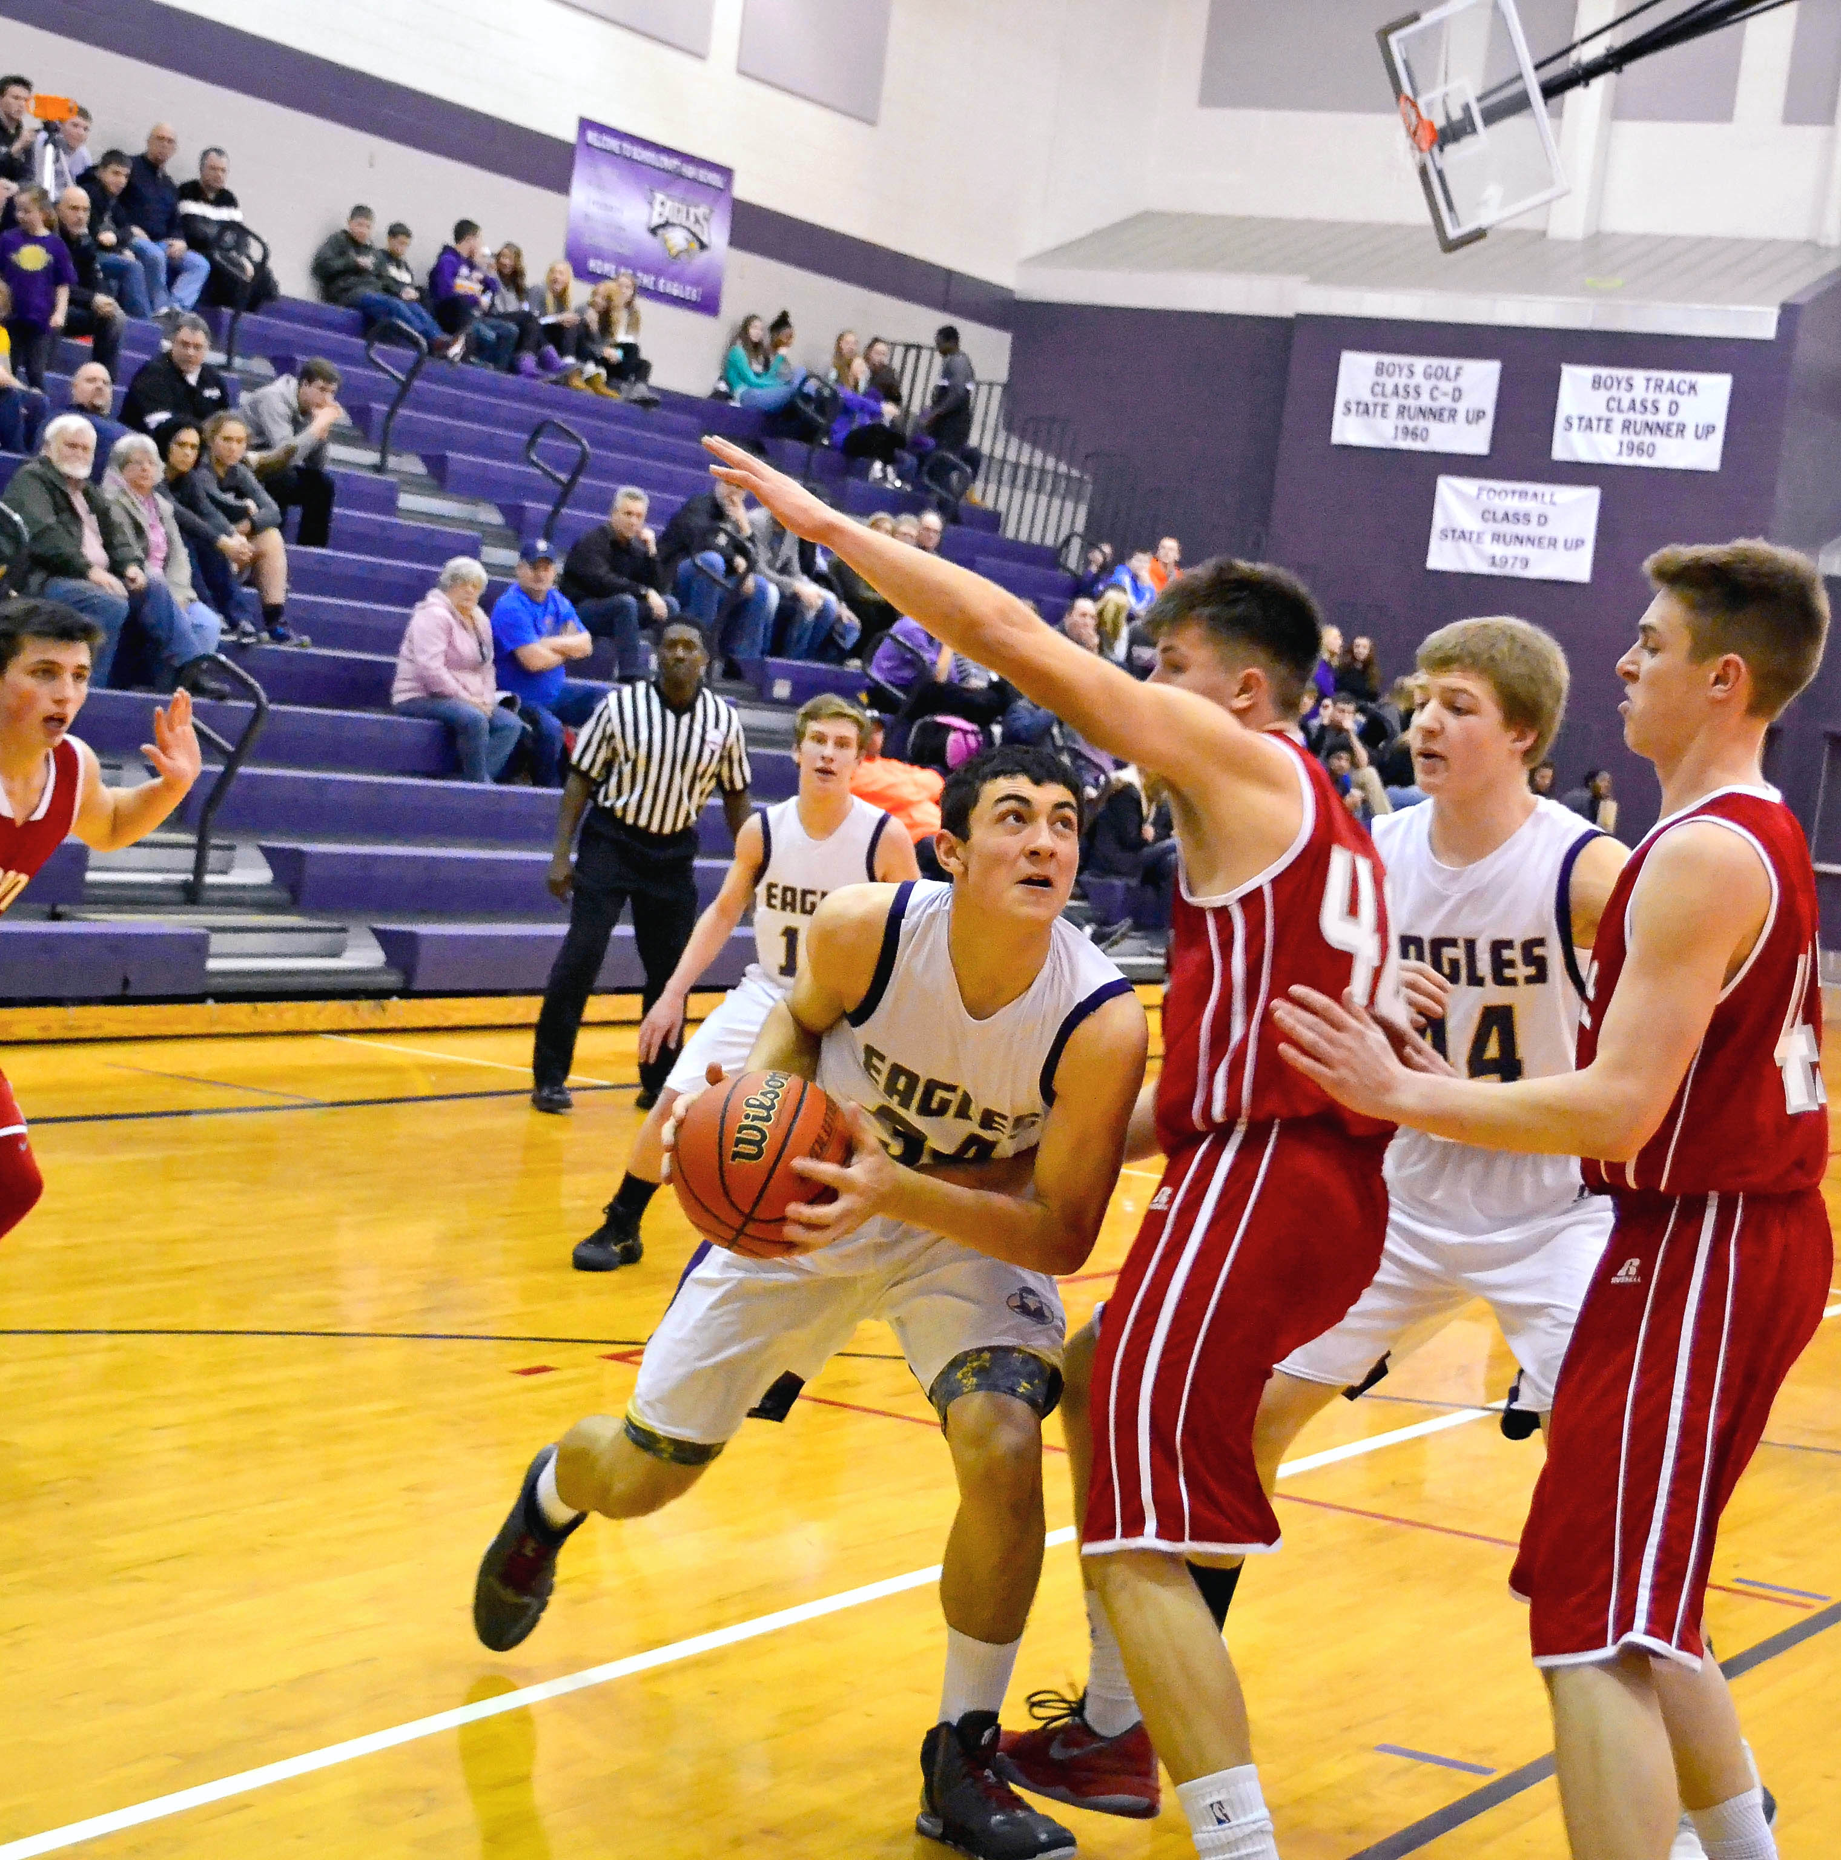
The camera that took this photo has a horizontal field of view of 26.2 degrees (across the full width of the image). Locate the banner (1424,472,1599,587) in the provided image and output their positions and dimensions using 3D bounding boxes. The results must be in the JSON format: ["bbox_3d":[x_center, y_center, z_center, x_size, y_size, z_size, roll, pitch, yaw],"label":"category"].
[{"bbox_3d":[5.199,-3.504,34.587,1.505,0.828,0.020,8,3,28],"label":"banner"}]

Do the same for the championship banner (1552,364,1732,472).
[{"bbox_3d":[6.219,-4.409,34.053,1.518,0.834,0.020,8,3,28],"label":"championship banner"}]

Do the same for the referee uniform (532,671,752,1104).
[{"bbox_3d":[-0.959,-0.126,13.850,0.630,1.560,0.380,6,3,-7],"label":"referee uniform"}]

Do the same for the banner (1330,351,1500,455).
[{"bbox_3d":[4.397,-4.667,35.019,1.509,0.834,0.020,8,3,28],"label":"banner"}]

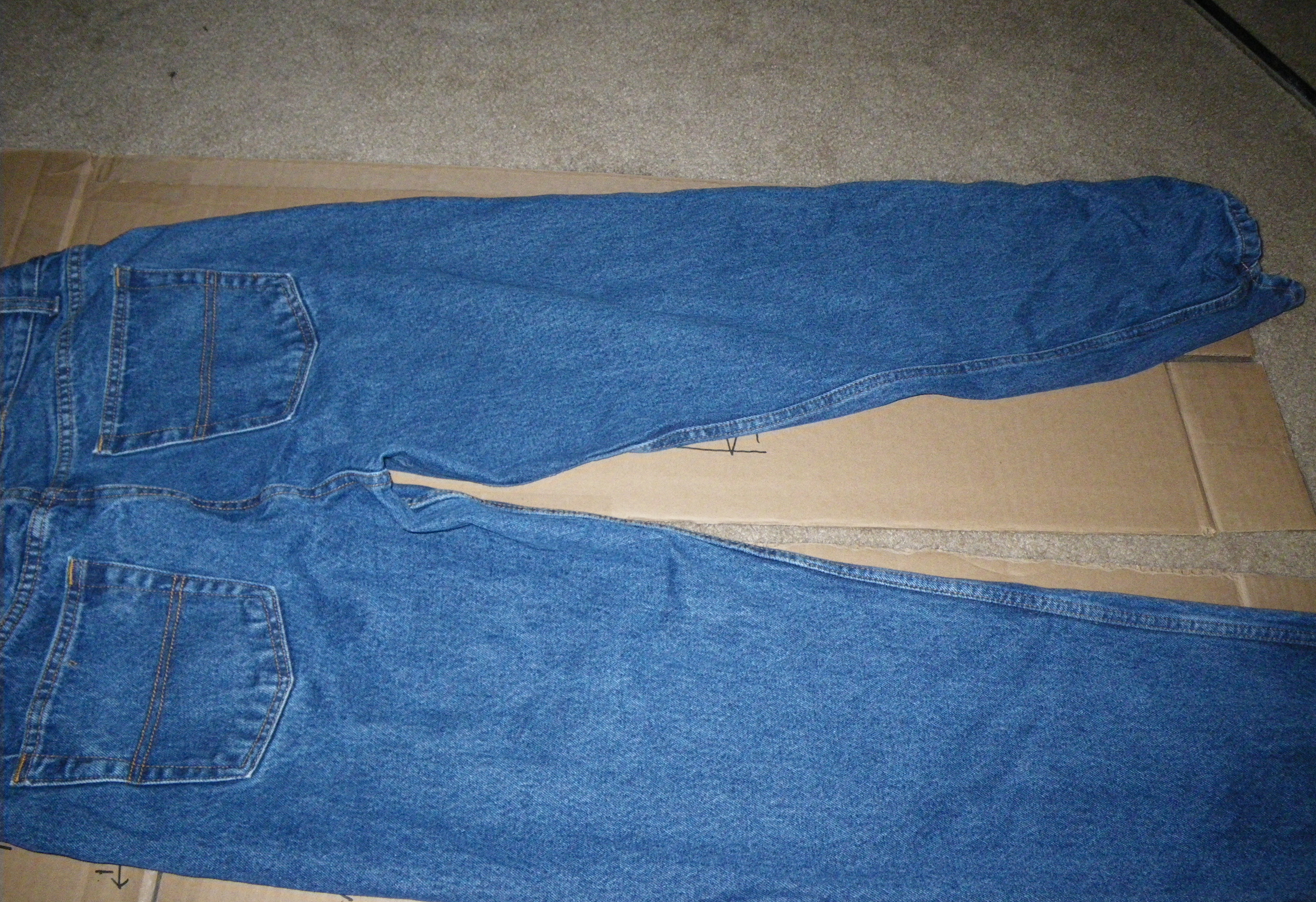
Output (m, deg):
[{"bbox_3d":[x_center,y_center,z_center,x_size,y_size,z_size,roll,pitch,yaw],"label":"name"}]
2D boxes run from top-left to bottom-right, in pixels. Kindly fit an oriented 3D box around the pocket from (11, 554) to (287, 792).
[{"bbox_3d":[-0.346,0.153,0.755,0.181,0.020,0.163,1,64,-1],"label":"pocket"}]

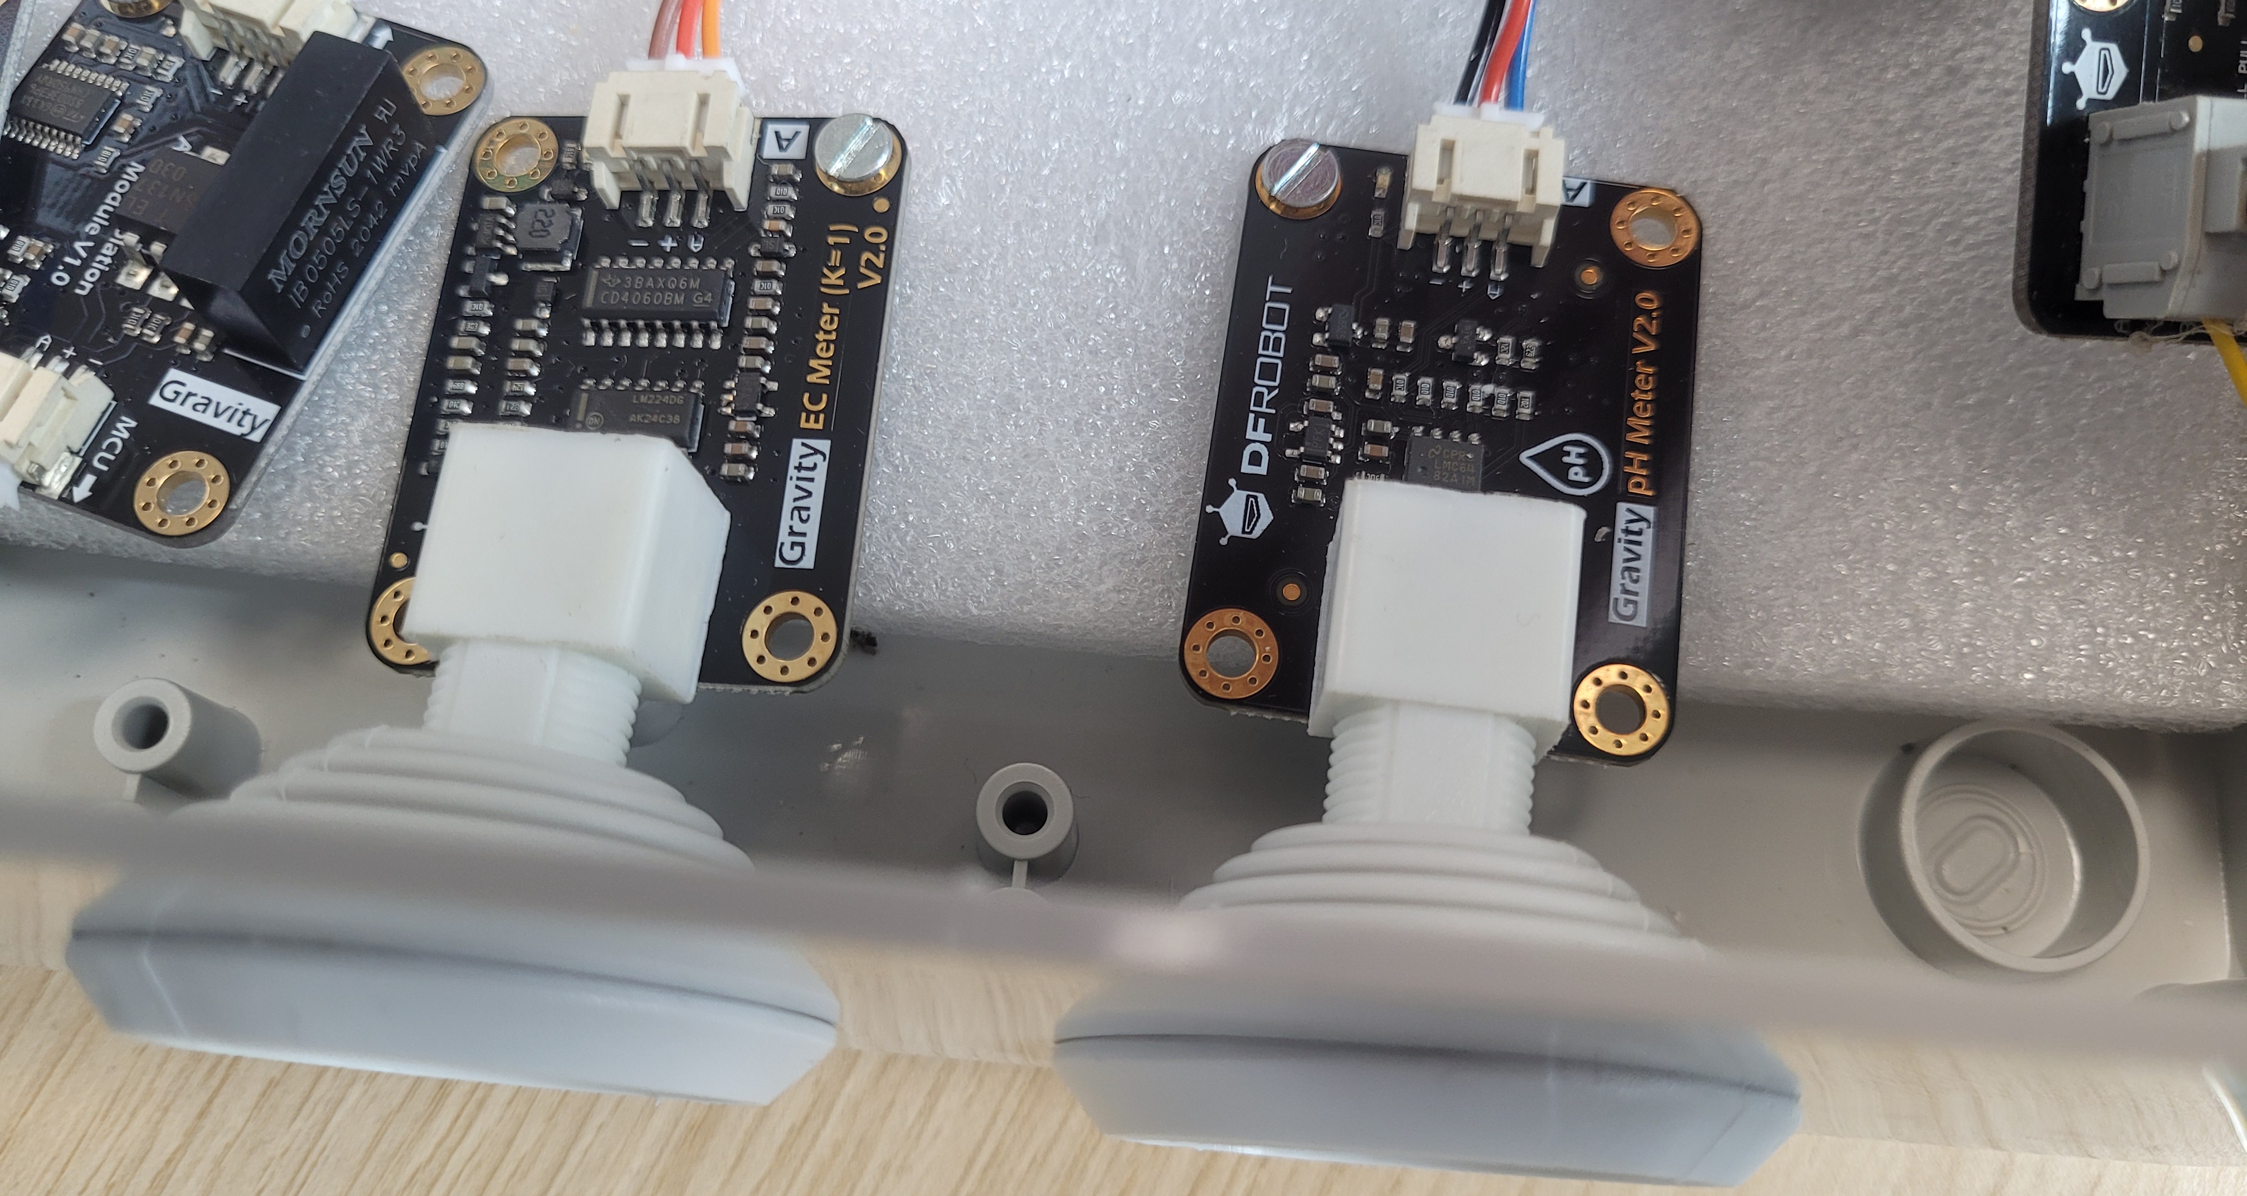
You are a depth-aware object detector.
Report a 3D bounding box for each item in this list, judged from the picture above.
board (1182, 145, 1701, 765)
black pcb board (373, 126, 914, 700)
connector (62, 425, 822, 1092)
[{"bbox_3d":[0.022,-0.011,0.115,0.032,0.002,0.042,8,73,3],"label":"board"},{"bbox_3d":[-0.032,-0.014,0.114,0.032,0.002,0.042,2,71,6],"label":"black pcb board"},{"bbox_3d":[-0.035,0.009,0.100,0.040,0.040,0.037,2,71,6],"label":"connector"}]

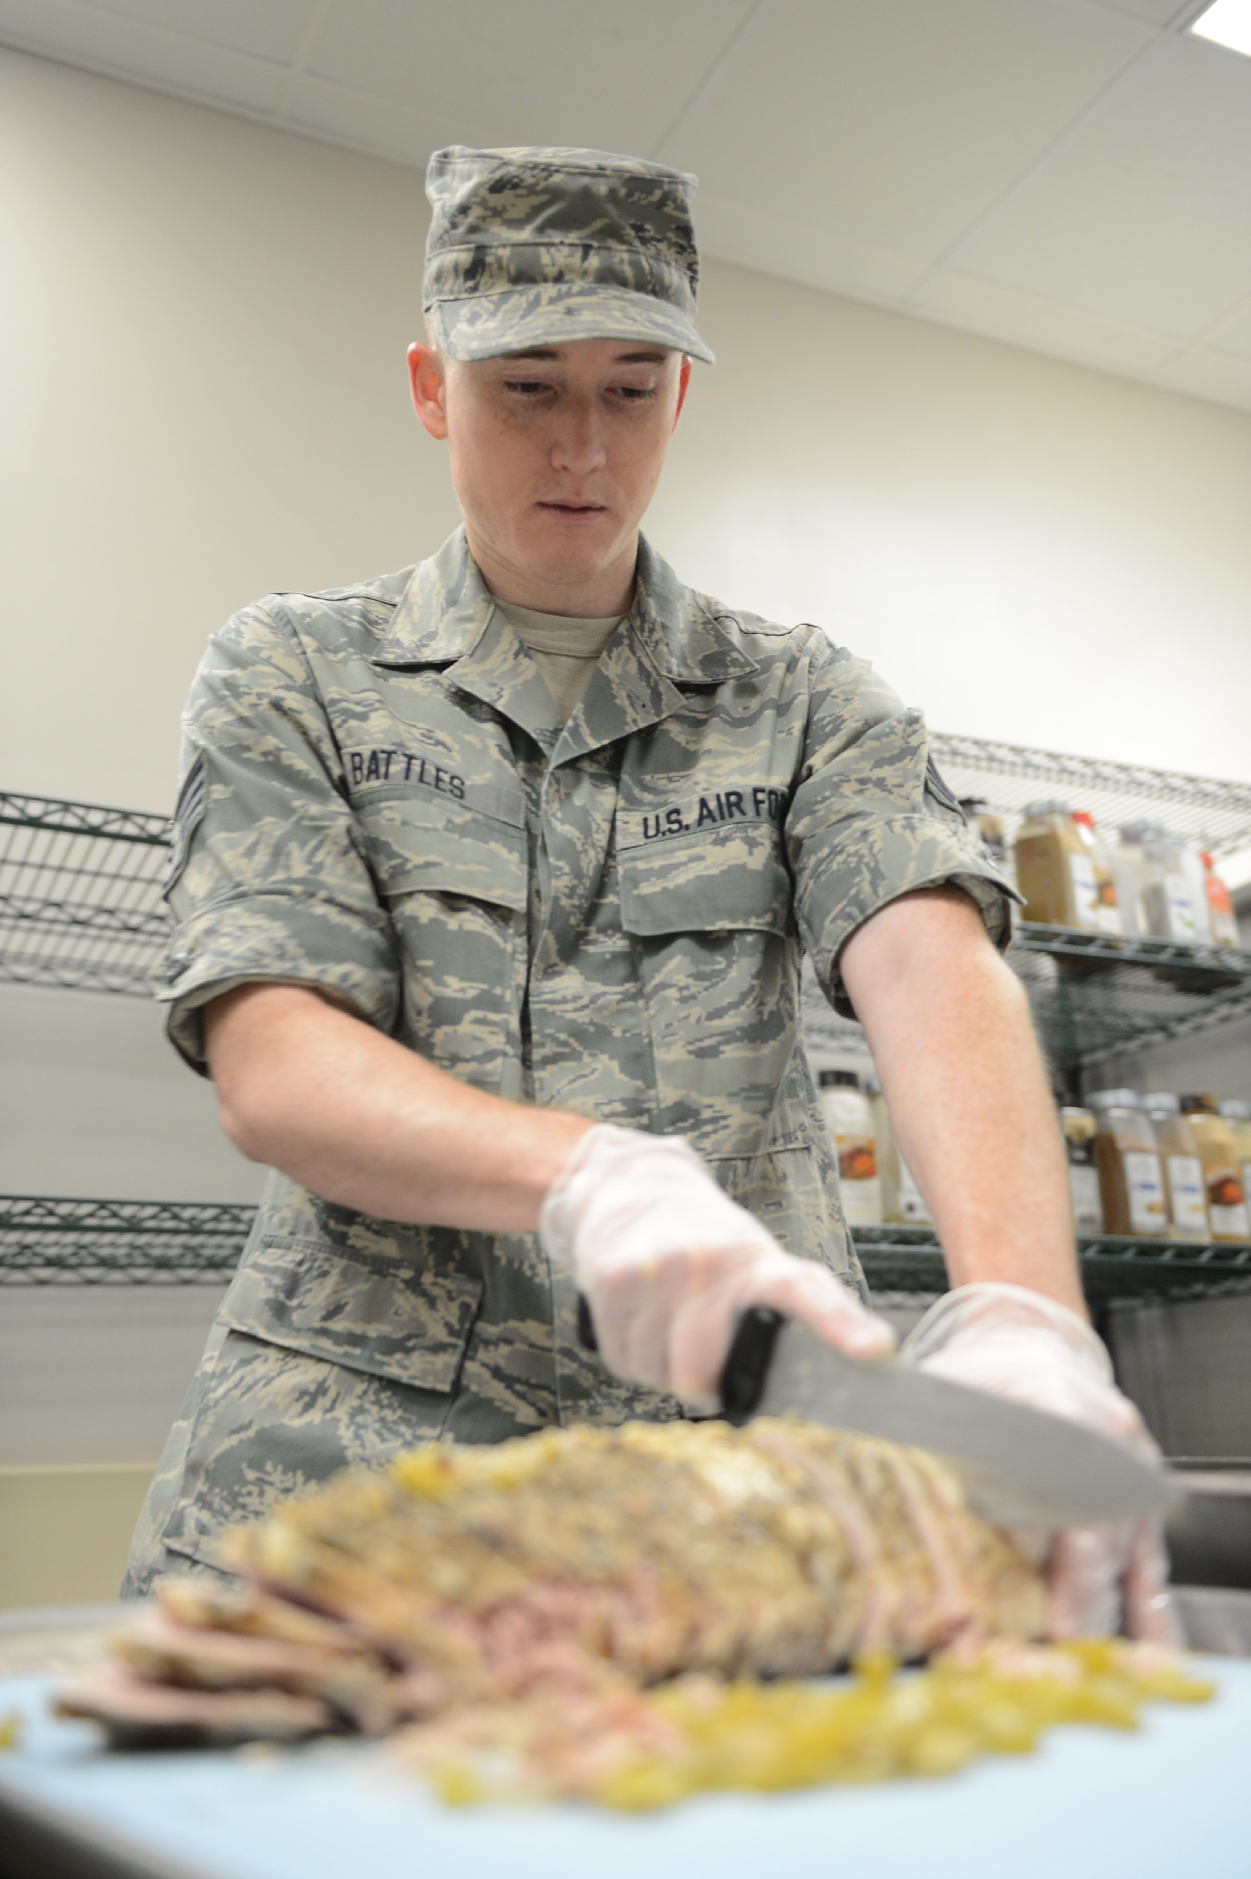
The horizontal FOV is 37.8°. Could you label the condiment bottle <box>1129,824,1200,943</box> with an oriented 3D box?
[{"bbox_3d":[0.745,-0.073,2.549,0.067,0.198,0.067,9,-20,-31],"label":"condiment bottle"}]

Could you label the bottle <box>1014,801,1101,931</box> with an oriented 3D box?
[{"bbox_3d":[0.586,-0.090,2.487,0.076,0.203,0.076,-17,-23,39],"label":"bottle"}]

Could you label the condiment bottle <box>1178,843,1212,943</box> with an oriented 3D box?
[{"bbox_3d":[0.790,-0.053,2.609,0.062,0.193,0.062,10,-21,-34],"label":"condiment bottle"}]

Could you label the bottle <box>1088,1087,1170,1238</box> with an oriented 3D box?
[{"bbox_3d":[0.637,0.293,2.348,0.071,0.202,0.090,6,-19,-25],"label":"bottle"}]

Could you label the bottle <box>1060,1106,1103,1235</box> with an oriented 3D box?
[{"bbox_3d":[0.547,0.286,2.295,0.062,0.192,0.075,6,-19,-25],"label":"bottle"}]

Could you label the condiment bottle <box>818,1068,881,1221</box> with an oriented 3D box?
[{"bbox_3d":[0.252,0.250,2.152,0.064,0.200,0.071,6,-19,-25],"label":"condiment bottle"}]

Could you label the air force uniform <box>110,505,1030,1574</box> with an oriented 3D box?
[{"bbox_3d":[-0.040,0.080,1.200,0.530,0.710,0.330,0,-10,-12],"label":"air force uniform"}]

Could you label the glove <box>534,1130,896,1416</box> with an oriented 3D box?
[{"bbox_3d":[0.045,0.174,0.930,0.195,0.120,0.115,29,-2,13],"label":"glove"}]

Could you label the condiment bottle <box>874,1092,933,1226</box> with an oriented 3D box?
[{"bbox_3d":[0.326,0.263,2.197,0.070,0.197,0.088,6,-19,-25],"label":"condiment bottle"}]

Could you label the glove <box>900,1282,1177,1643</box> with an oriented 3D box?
[{"bbox_3d":[0.210,0.266,0.930,0.115,0.185,0.130,13,-23,-39],"label":"glove"}]

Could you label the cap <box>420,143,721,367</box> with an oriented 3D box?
[{"bbox_3d":[-0.036,-0.423,1.116,0.173,0.118,0.250,-1,26,-12],"label":"cap"}]

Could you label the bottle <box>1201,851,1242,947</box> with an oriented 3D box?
[{"bbox_3d":[0.839,-0.041,2.644,0.062,0.187,0.062,9,-20,-31],"label":"bottle"}]

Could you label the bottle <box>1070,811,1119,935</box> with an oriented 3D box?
[{"bbox_3d":[0.612,-0.086,2.450,0.066,0.196,0.075,6,-19,-25],"label":"bottle"}]

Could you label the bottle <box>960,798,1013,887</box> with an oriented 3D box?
[{"bbox_3d":[0.465,-0.098,2.441,0.065,0.198,0.065,14,-24,-42],"label":"bottle"}]

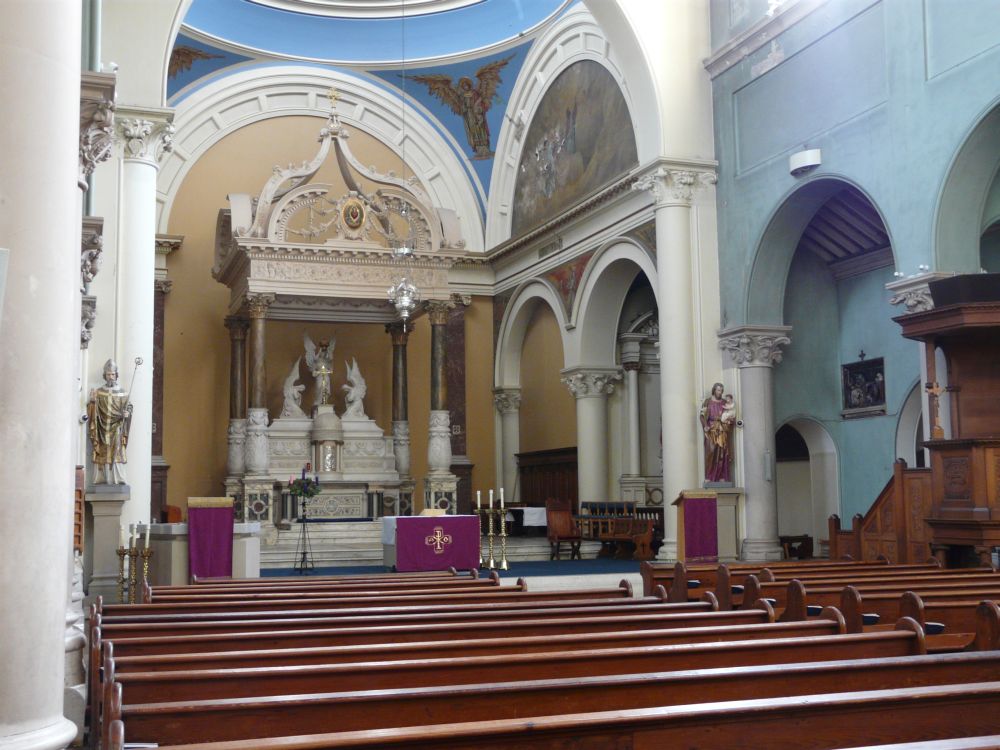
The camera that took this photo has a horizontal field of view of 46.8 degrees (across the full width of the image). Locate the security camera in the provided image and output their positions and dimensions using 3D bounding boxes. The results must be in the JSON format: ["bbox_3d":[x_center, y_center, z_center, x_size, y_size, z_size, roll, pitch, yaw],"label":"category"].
[{"bbox_3d":[5.126,-3.578,19.538,0.270,0.310,0.500,2,-6,-19],"label":"security camera"}]

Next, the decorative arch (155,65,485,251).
[{"bbox_3d":[-5.102,-5.893,31.383,9.900,4.950,0.500,2,-6,-19],"label":"decorative arch"}]

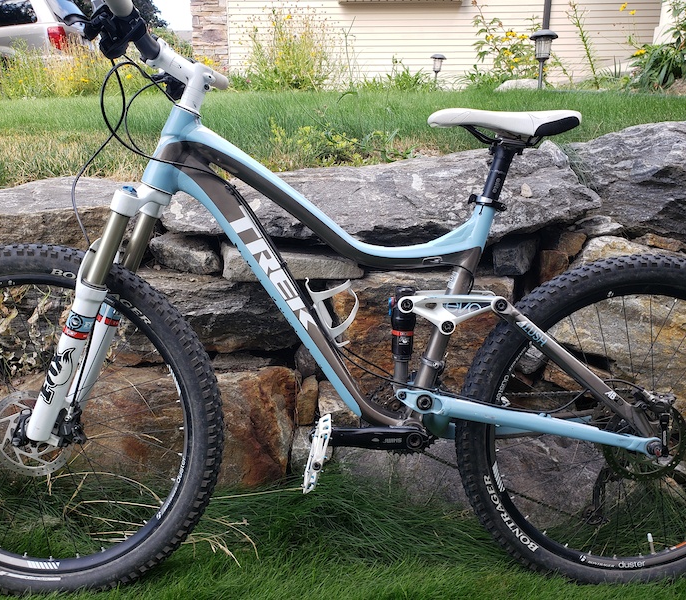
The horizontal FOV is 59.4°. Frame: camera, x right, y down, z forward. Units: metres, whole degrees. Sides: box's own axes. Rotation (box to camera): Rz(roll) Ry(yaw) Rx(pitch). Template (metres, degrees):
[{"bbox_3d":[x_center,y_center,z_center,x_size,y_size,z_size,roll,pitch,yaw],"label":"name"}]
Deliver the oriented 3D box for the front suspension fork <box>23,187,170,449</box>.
[{"bbox_3d":[-0.443,0.018,1.096,0.108,0.495,0.178,23,6,-1],"label":"front suspension fork"}]

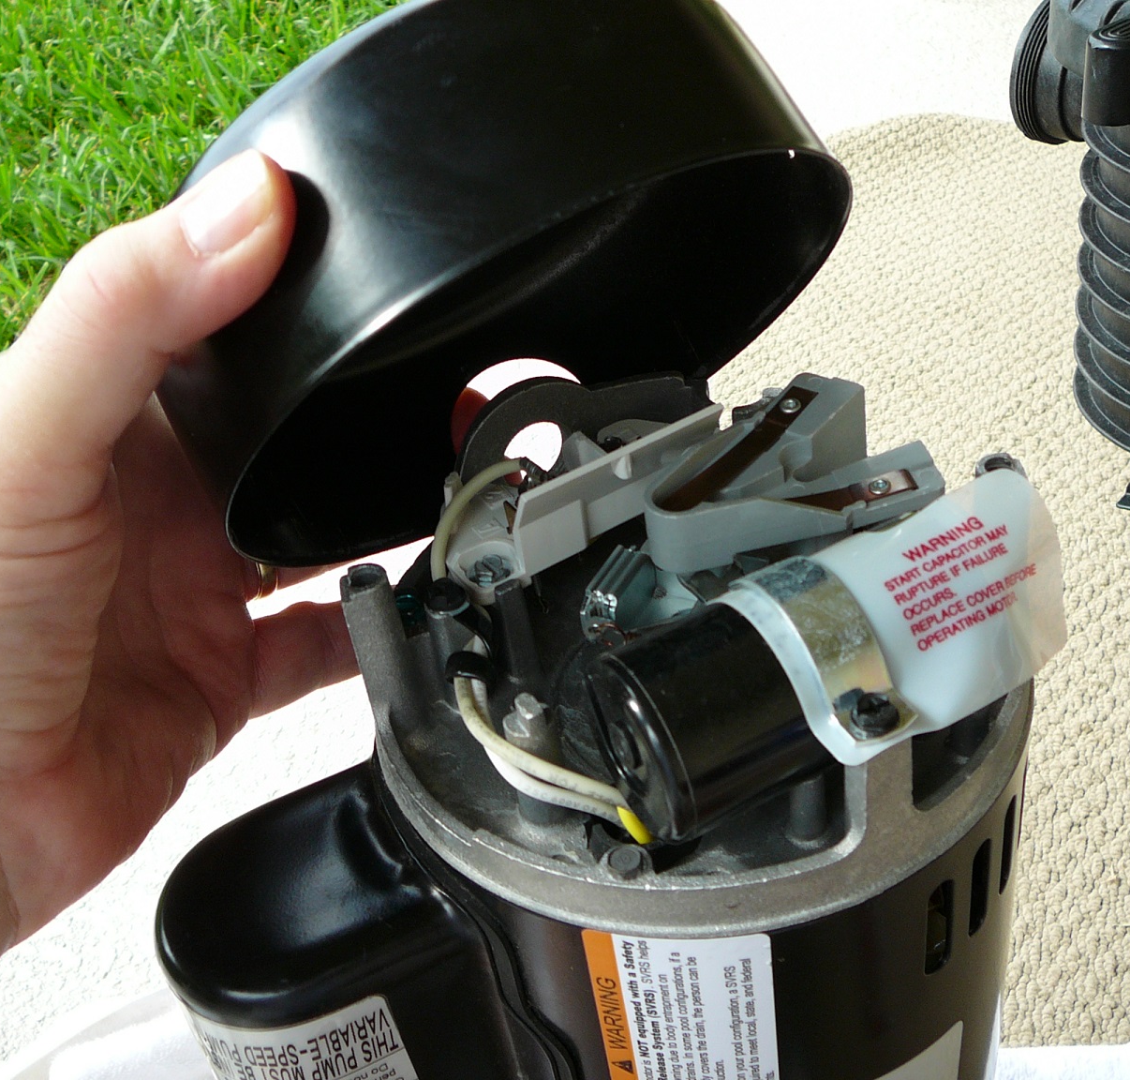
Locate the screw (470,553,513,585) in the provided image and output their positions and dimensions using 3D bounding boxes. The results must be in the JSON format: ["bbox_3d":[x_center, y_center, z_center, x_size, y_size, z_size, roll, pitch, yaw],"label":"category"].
[{"bbox_3d":[-0.016,0.006,0.303,0.008,0.005,0.008,-10,40,0],"label":"screw"}]

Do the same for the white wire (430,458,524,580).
[{"bbox_3d":[-0.020,-0.006,0.316,0.010,0.013,0.036,15,46,27],"label":"white wire"}]

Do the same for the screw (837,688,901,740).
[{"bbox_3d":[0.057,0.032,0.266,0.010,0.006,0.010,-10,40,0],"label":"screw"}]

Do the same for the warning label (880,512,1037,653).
[{"bbox_3d":[0.075,0.008,0.277,0.030,0.003,0.019,-24,76,-16],"label":"warning label"}]

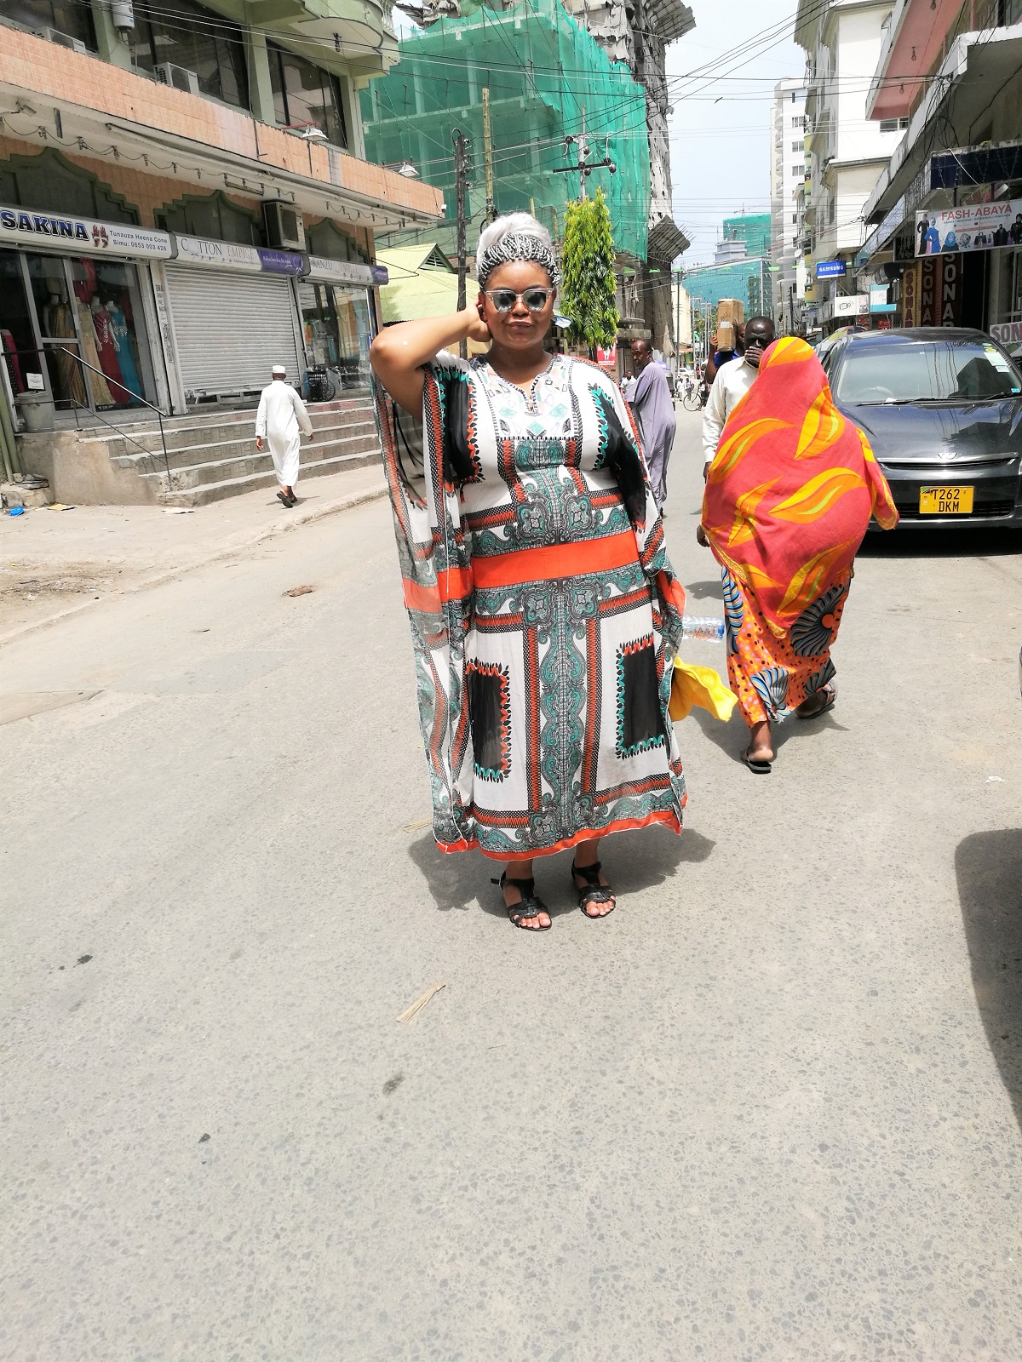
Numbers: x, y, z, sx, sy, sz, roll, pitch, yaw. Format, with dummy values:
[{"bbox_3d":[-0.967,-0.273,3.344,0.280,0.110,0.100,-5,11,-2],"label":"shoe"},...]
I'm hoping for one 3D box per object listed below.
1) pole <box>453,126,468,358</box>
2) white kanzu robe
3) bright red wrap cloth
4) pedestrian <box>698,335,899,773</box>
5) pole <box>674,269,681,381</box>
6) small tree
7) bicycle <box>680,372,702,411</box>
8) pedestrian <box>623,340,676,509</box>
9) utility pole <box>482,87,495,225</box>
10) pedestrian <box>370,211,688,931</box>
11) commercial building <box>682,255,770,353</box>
[{"bbox_3d":[-1.180,-9.747,26.302,0.260,6.940,0.260,-1,16,-1],"label":"pole"},{"bbox_3d":[-2.862,-3.084,13.334,0.660,1.300,0.420,-4,16,4],"label":"white kanzu robe"},{"bbox_3d":[1.035,-0.707,3.834,0.670,1.020,0.480,0,17,14],"label":"bright red wrap cloth"},{"bbox_3d":[1.048,-0.544,3.882,0.670,1.360,0.520,0,17,14],"label":"pedestrian"},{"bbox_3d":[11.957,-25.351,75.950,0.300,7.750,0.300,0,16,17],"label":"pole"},{"bbox_3d":[2.156,-10.014,28.383,1.600,5.770,1.600,-4,16,0],"label":"small tree"},{"bbox_3d":[6.506,-9.748,36.212,1.750,1.050,0.580,-18,21,-40],"label":"bicycle"},{"bbox_3d":[1.376,-2.564,10.629,0.550,1.630,0.500,-7,16,-7],"label":"pedestrian"},{"bbox_3d":[-0.498,-11.021,28.029,0.220,8.300,0.220,-2,16,-1],"label":"utility pole"},{"bbox_3d":[0.061,-0.220,2.561,0.700,1.685,0.480,-7,16,-10],"label":"pedestrian"},{"bbox_3d":[81.736,-127.649,374.665,24.000,34.959,34.000,-18,20,-39],"label":"commercial building"}]

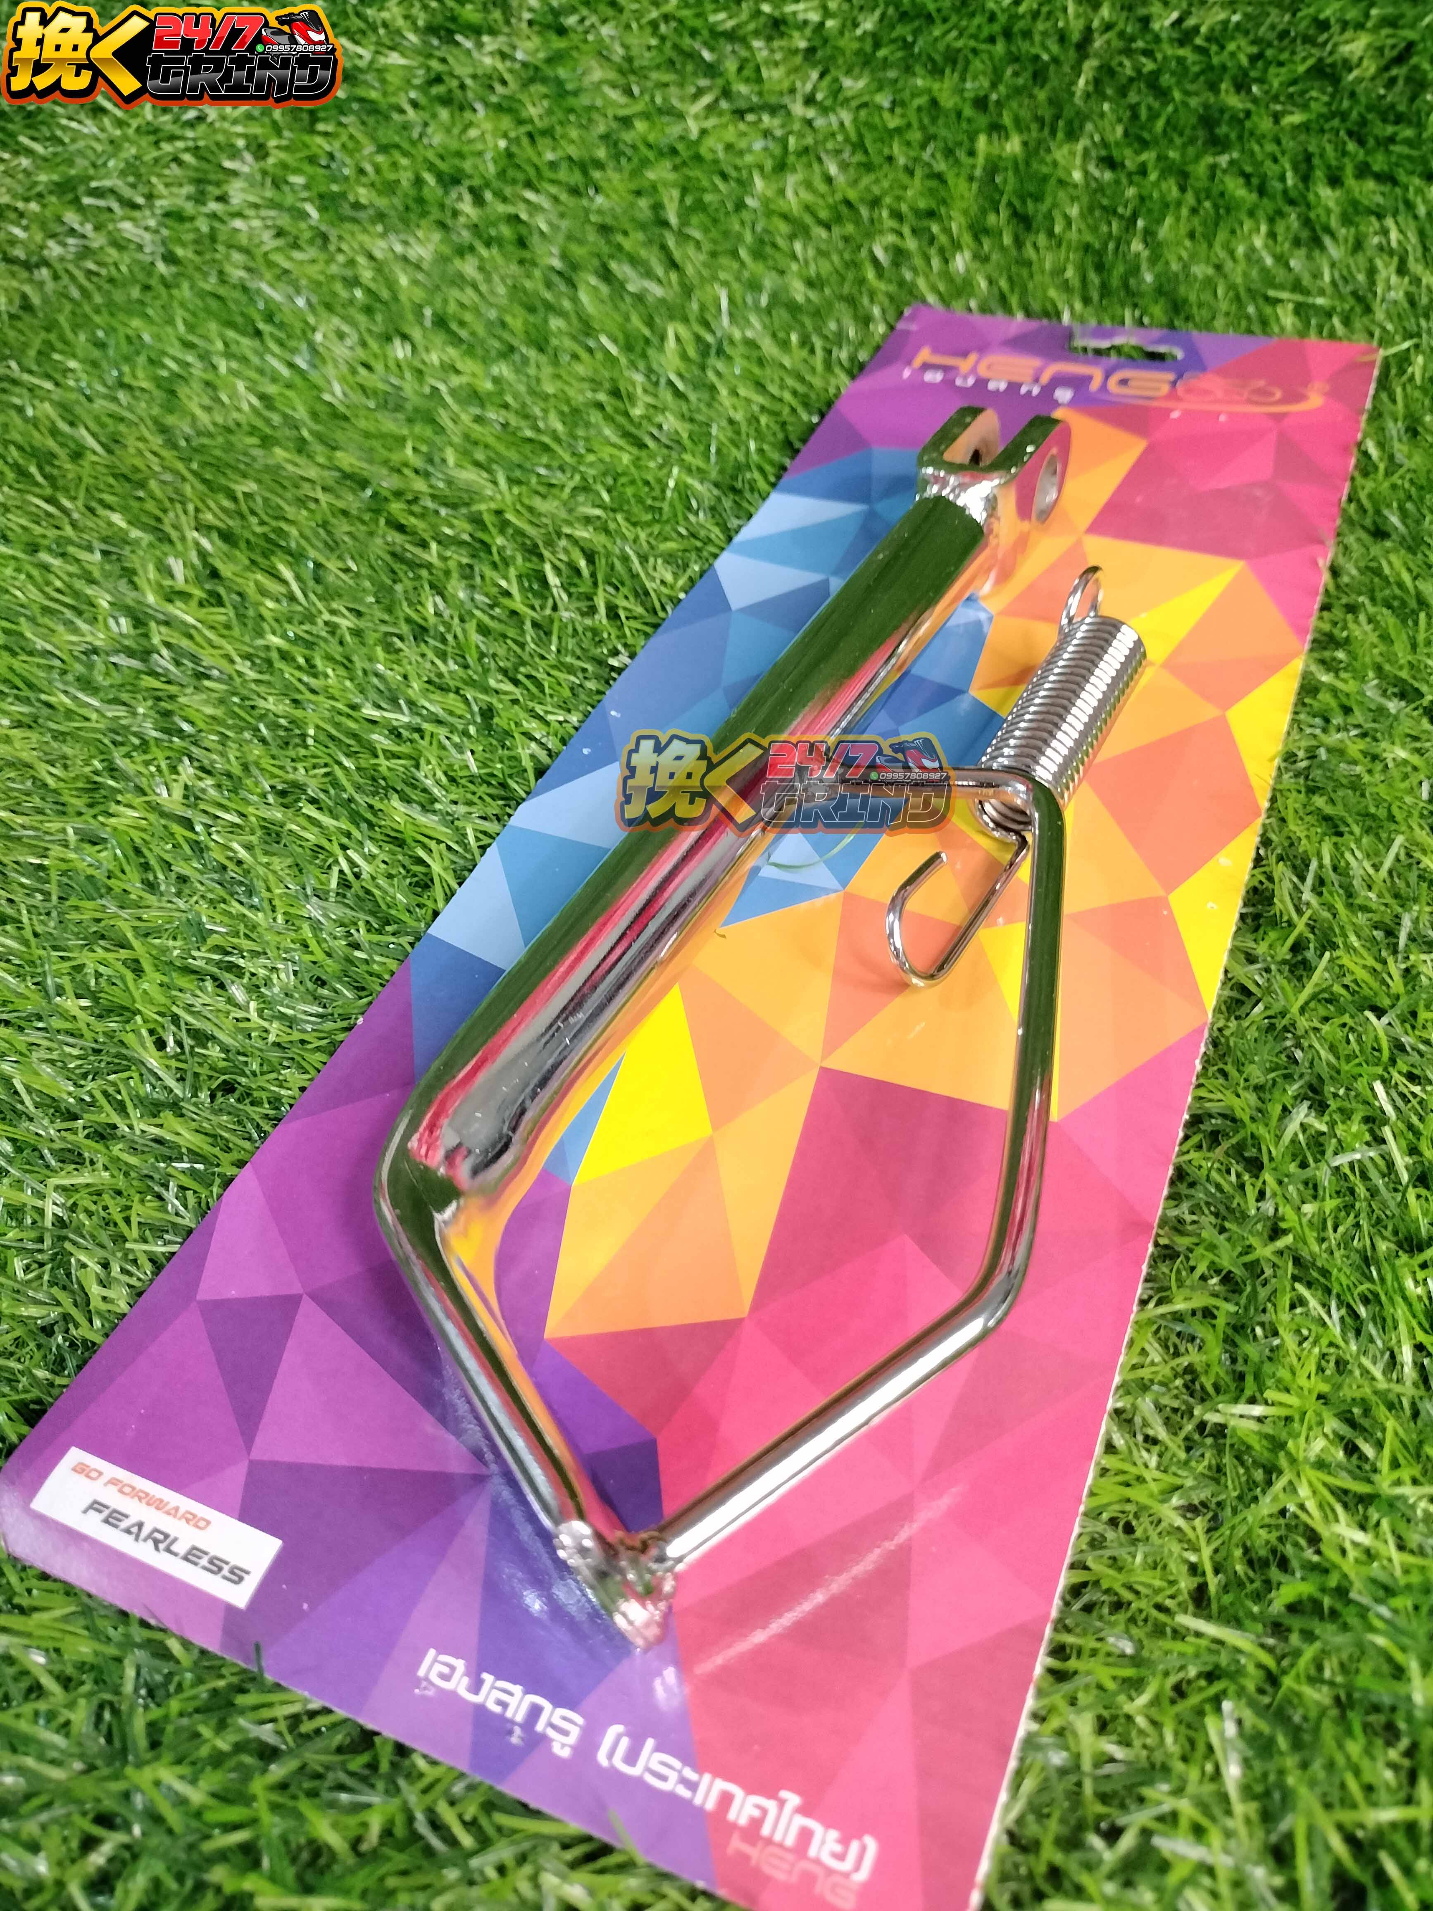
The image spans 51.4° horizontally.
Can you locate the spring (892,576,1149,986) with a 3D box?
[{"bbox_3d":[0.052,-0.035,0.240,0.018,0.016,0.107,17,49,23],"label":"spring"}]

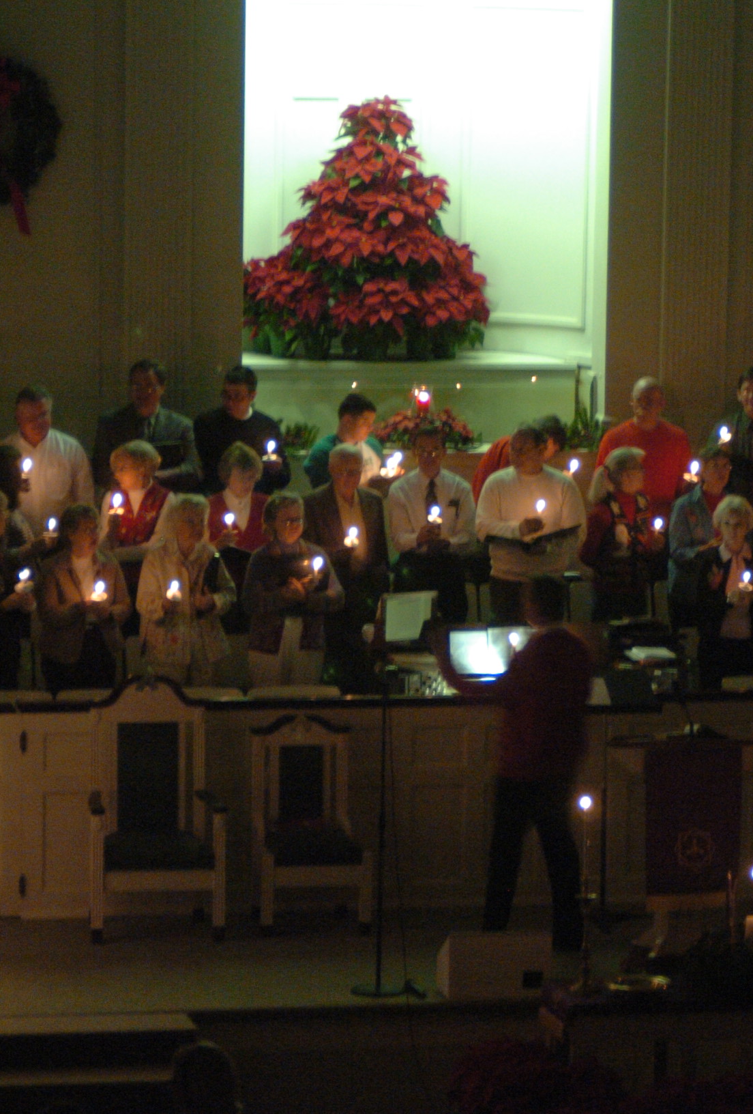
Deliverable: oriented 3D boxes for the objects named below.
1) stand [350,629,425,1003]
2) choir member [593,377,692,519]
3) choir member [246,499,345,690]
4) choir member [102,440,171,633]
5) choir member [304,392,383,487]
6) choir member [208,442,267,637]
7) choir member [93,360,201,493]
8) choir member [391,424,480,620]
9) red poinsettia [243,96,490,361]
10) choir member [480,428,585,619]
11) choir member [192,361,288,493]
[{"bbox_3d":[0.015,1.245,33.600,0.280,1.520,0.280,0,7,-13],"label":"stand"},{"bbox_3d":[1.402,-0.067,38.901,0.530,1.750,0.420,1,7,3],"label":"choir member"},{"bbox_3d":[-0.417,0.504,35.921,0.510,1.630,0.420,-1,7,-14],"label":"choir member"},{"bbox_3d":[-1.237,0.232,37.393,0.460,1.620,0.430,0,7,-5],"label":"choir member"},{"bbox_3d":[-0.136,-0.004,38.698,0.500,1.700,0.430,-2,7,-22],"label":"choir member"},{"bbox_3d":[-0.723,0.237,37.493,0.460,1.620,0.430,0,7,-8],"label":"choir member"},{"bbox_3d":[-1.206,-0.132,38.302,0.550,1.770,0.420,0,7,-6],"label":"choir member"},{"bbox_3d":[0.271,0.200,36.849,0.470,1.750,0.420,0,7,-6],"label":"choir member"},{"bbox_3d":[-0.076,-1.746,39.083,1.320,1.380,1.100,-1,7,-13],"label":"red poinsettia"},{"bbox_3d":[0.762,0.202,36.981,0.550,1.760,0.460,0,7,-10],"label":"choir member"},{"bbox_3d":[-0.702,-0.113,37.384,0.510,1.760,0.420,1,7,-4],"label":"choir member"}]

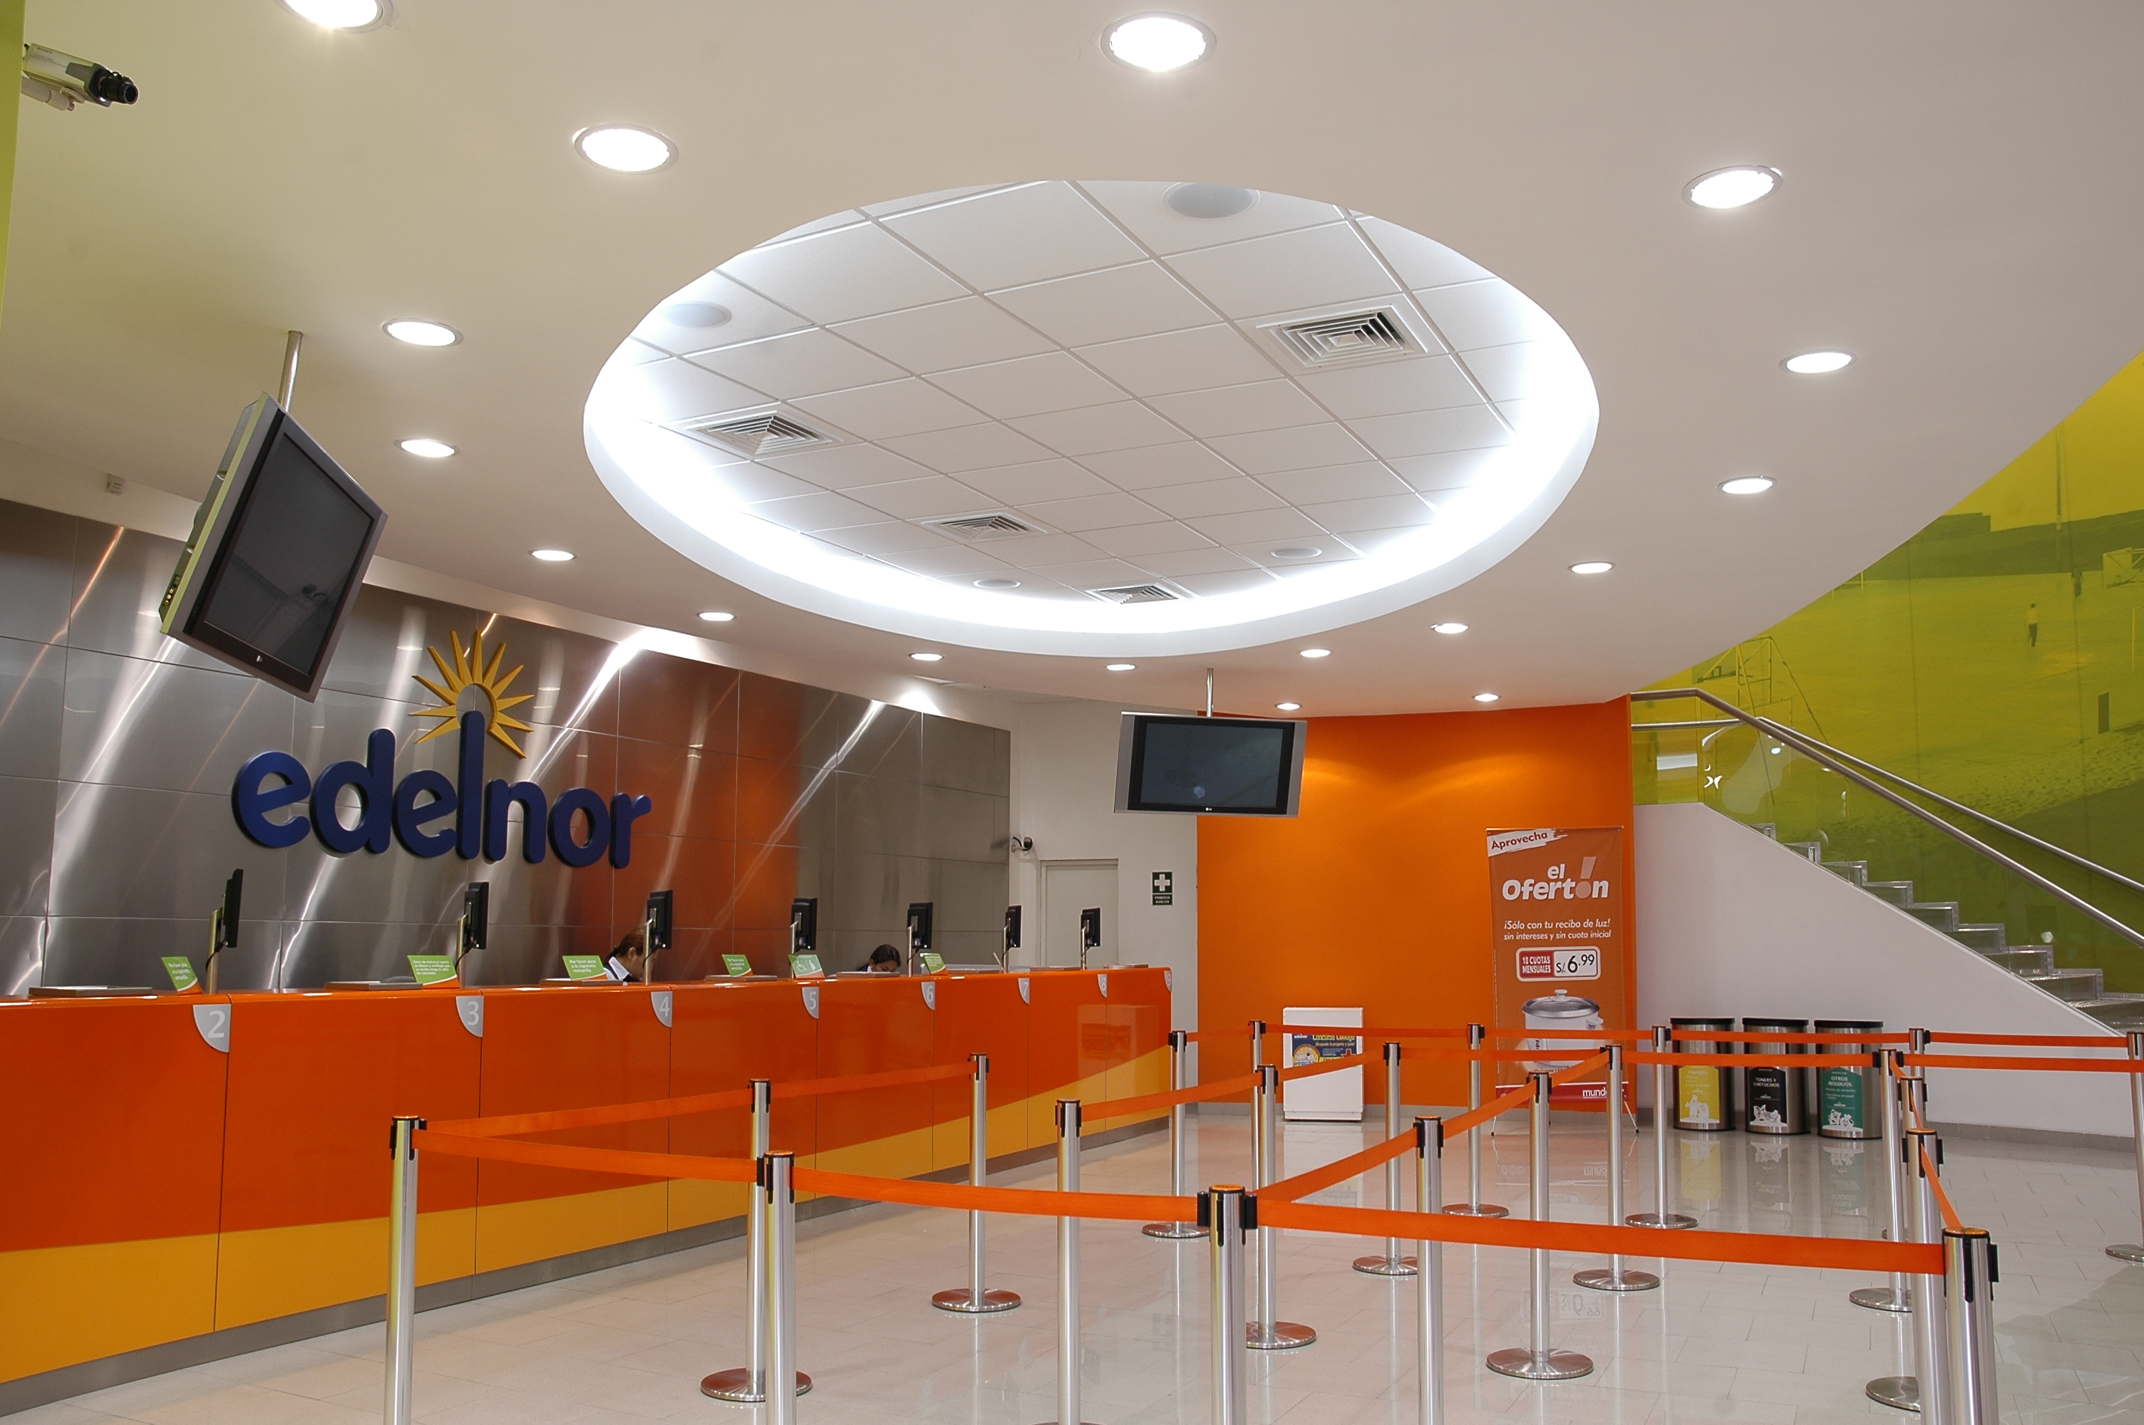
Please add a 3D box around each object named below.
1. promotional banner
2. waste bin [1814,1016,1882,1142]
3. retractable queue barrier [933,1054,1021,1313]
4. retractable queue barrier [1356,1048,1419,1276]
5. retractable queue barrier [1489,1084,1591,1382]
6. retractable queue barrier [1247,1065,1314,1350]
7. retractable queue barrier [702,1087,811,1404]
[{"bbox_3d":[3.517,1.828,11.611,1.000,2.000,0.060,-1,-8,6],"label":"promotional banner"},{"bbox_3d":[5.848,2.759,12.129,0.470,0.856,0.455,-6,-10,35],"label":"waste bin"},{"bbox_3d":[-0.372,1.844,6.365,0.348,0.957,0.348,0,-8,-3],"label":"retractable queue barrier"},{"bbox_3d":[1.397,1.934,7.025,0.348,0.957,0.348,-1,-8,11],"label":"retractable queue barrier"},{"bbox_3d":[1.631,1.752,5.582,0.356,0.990,0.356,-4,-9,27],"label":"retractable queue barrier"},{"bbox_3d":[0.735,1.815,5.989,0.356,0.990,0.356,-4,-9,27],"label":"retractable queue barrier"},{"bbox_3d":[-1.002,1.677,5.181,0.348,0.957,0.348,1,-8,-11],"label":"retractable queue barrier"}]

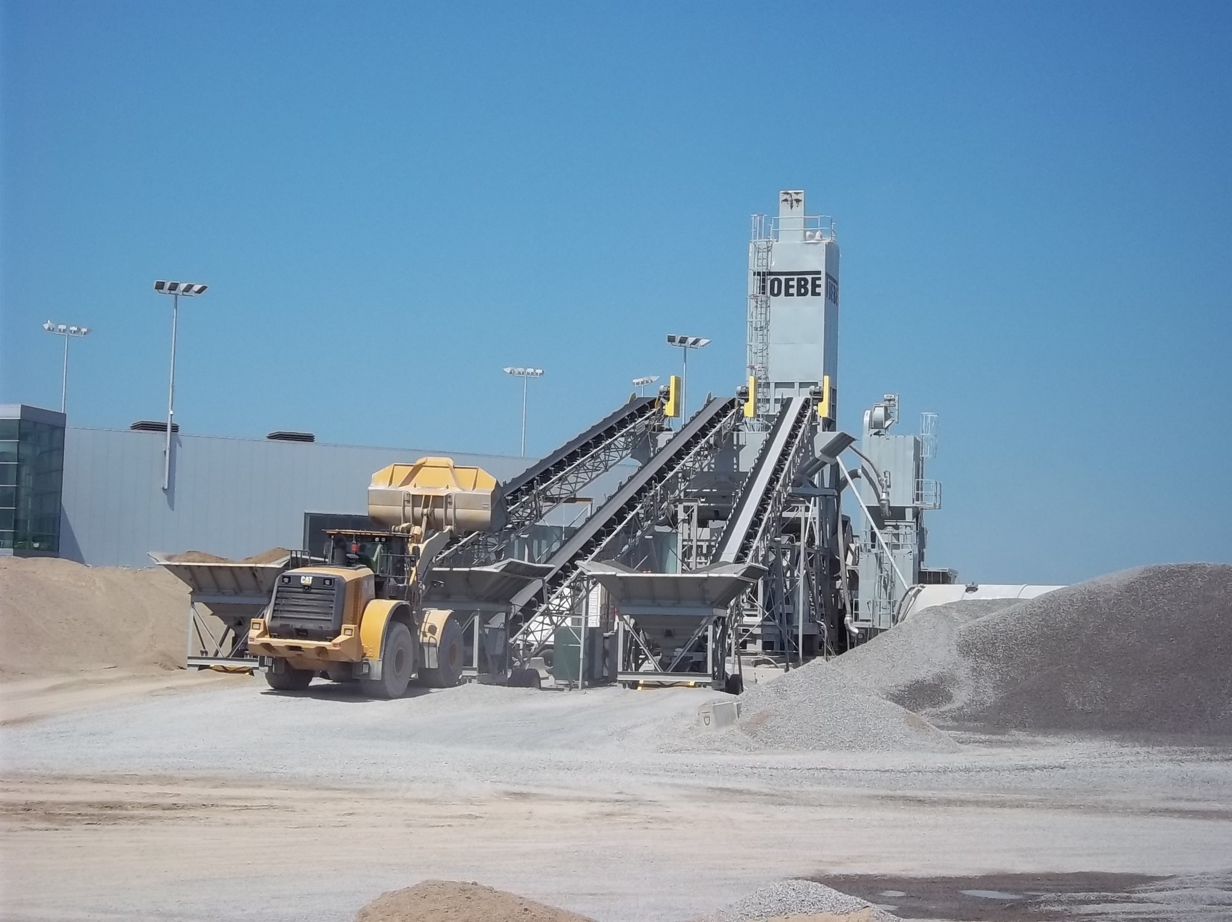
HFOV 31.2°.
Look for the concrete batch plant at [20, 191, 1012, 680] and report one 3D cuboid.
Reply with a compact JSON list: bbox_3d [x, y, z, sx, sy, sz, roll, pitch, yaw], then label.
[{"bbox_3d":[0.247,-2.478,72.699,20.000,19.000,36.000,0,-5,17],"label":"concrete batch plant"}]

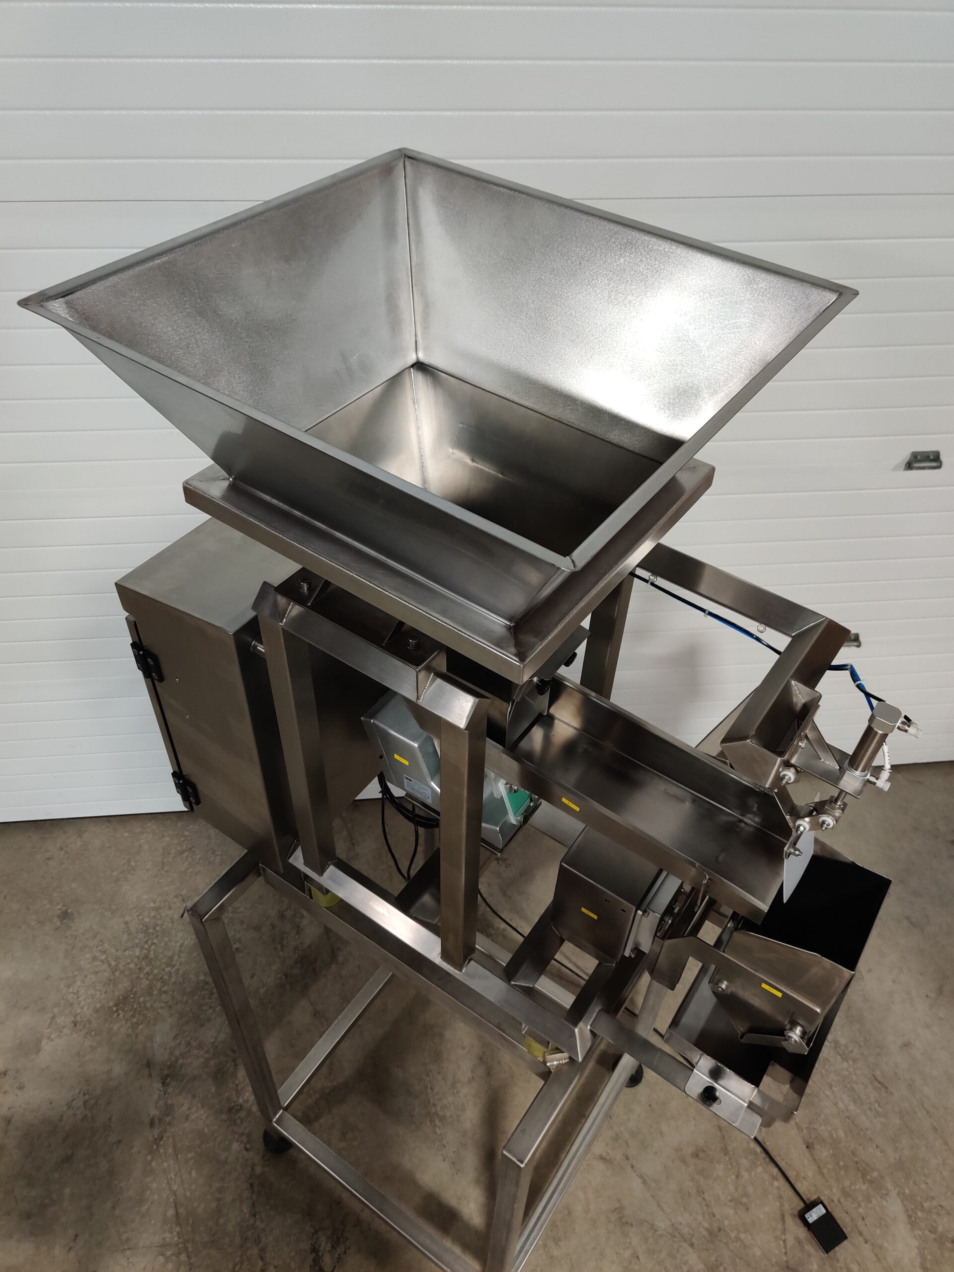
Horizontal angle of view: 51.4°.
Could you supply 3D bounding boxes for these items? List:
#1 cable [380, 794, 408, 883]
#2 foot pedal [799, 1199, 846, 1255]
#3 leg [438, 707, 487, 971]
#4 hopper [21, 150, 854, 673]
[{"bbox_3d":[-0.110,0.274,1.341,0.038,0.172,0.025,28,51,24],"label":"cable"},{"bbox_3d":[0.664,1.126,1.898,0.056,0.027,0.080,-21,49,-21],"label":"foot pedal"},{"bbox_3d":[-0.017,0.226,1.047,0.030,0.459,0.030,28,51,24],"label":"leg"},{"bbox_3d":[-0.018,-0.197,0.872,0.503,0.212,0.448,28,51,24],"label":"hopper"}]

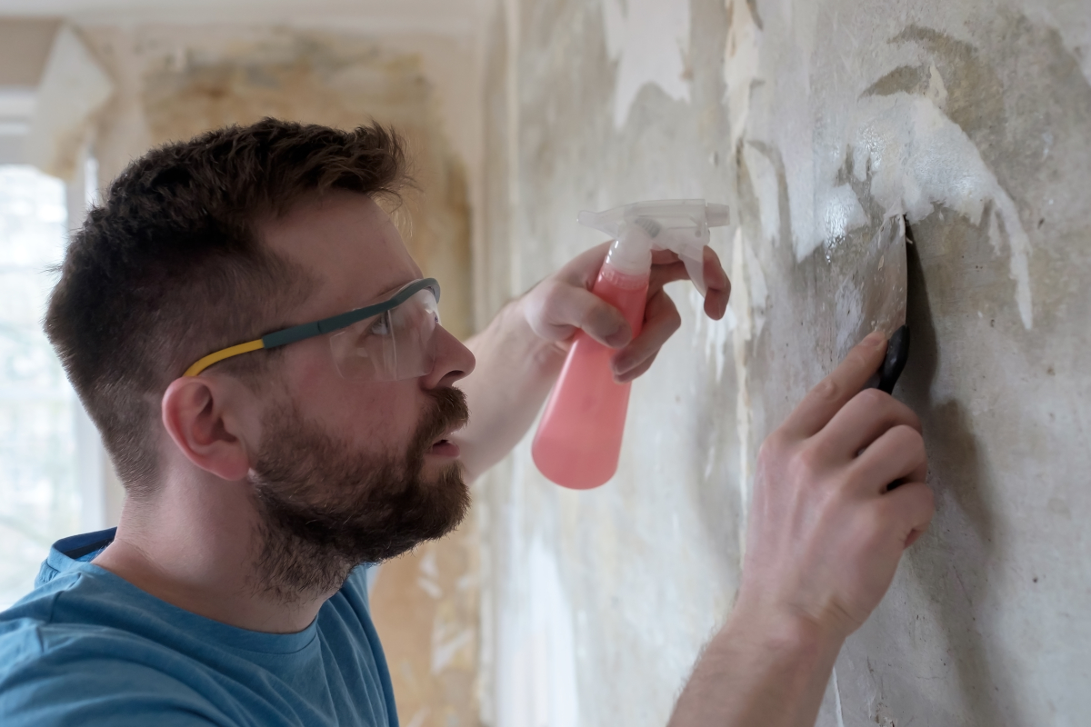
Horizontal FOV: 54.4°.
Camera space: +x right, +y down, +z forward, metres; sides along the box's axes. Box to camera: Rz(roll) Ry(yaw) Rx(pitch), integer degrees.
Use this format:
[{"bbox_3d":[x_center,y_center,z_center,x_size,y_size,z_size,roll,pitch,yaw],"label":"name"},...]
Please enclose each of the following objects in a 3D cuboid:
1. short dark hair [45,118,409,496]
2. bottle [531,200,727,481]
[{"bbox_3d":[-0.180,-0.042,0.625,0.226,0.191,0.172,-17,2,-3],"label":"short dark hair"},{"bbox_3d":[0.050,-0.015,0.690,0.093,0.206,0.062,8,28,-10],"label":"bottle"}]

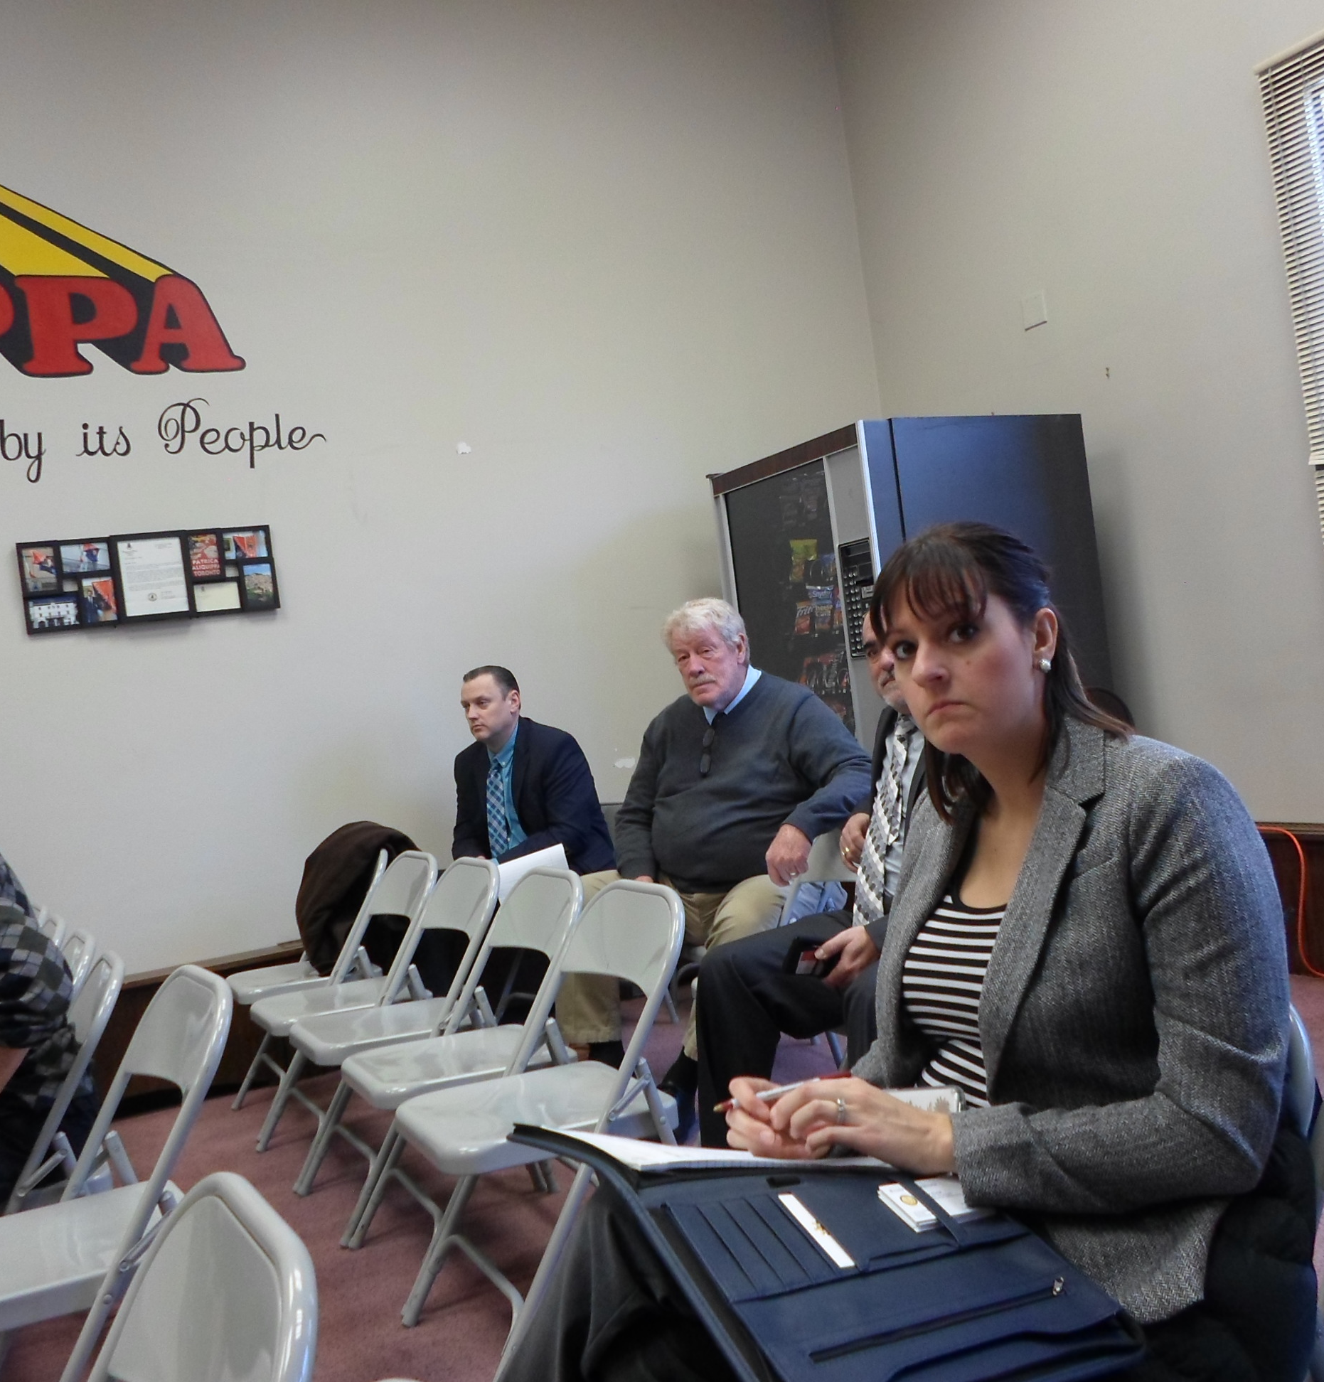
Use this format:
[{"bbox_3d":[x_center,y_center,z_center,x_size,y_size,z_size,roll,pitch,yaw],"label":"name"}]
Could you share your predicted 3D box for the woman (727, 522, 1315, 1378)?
[{"bbox_3d":[0.235,0.461,1.378,0.740,1.240,0.580,-8,0,-30],"label":"woman"}]

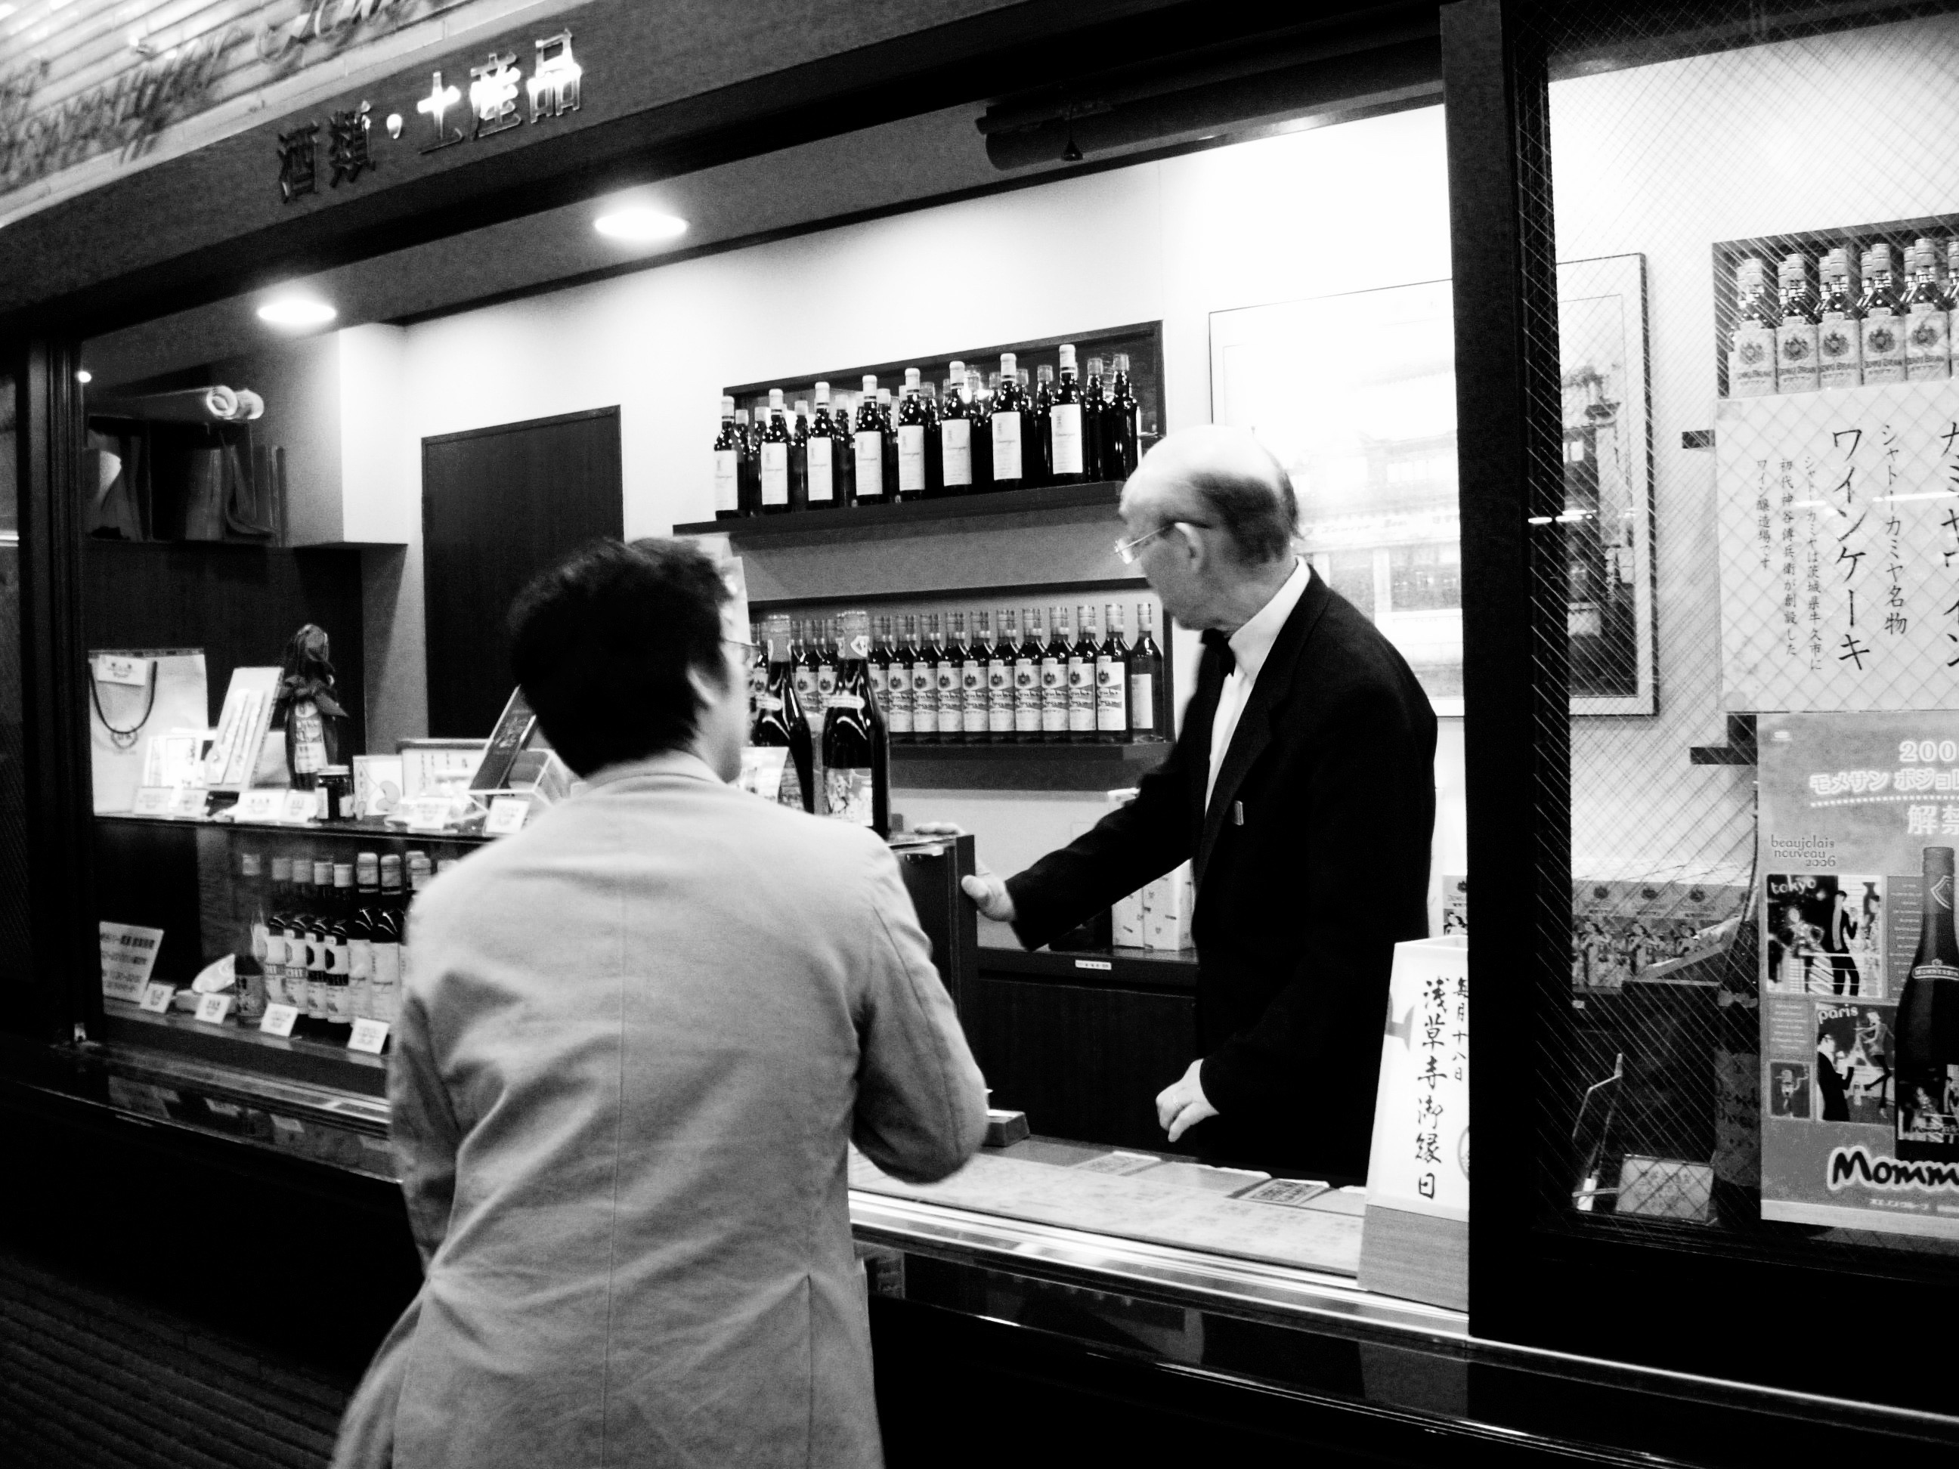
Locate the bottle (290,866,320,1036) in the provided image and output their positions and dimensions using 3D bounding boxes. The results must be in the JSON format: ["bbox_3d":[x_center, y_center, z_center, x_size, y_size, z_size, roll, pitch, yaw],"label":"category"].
[{"bbox_3d":[-1.106,0.340,3.539,0.073,0.280,0.073,0,2,40],"label":"bottle"}]

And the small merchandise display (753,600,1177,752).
[{"bbox_3d":[-0.049,-0.106,4.105,1.050,0.253,0.120,0,2,40],"label":"small merchandise display"}]

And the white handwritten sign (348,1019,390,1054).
[{"bbox_3d":[-0.826,0.405,2.910,0.078,0.045,0.015,0,-18,40],"label":"white handwritten sign"}]

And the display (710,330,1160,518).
[{"bbox_3d":[-0.113,-0.690,4.884,1.140,0.335,0.280,0,2,40],"label":"display"}]

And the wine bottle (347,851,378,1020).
[{"bbox_3d":[-0.941,0.332,3.334,0.075,0.300,0.075,0,2,40],"label":"wine bottle"}]

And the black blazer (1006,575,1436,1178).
[{"bbox_3d":[0.300,0.186,2.638,0.380,0.730,0.500,-3,2,-37],"label":"black blazer"}]

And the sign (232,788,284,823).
[{"bbox_3d":[-1.022,0.102,3.067,0.115,0.048,0.015,0,-18,40],"label":"sign"}]

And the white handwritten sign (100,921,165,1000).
[{"bbox_3d":[-1.398,0.369,3.504,0.205,0.124,0.010,0,-18,40],"label":"white handwritten sign"}]

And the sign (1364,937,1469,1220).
[{"bbox_3d":[0.451,0.318,2.006,0.100,0.250,0.150,-3,2,-40],"label":"sign"}]

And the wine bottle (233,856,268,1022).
[{"bbox_3d":[-1.089,0.299,3.206,0.058,0.254,0.058,0,2,40],"label":"wine bottle"}]

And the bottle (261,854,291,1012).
[{"bbox_3d":[-1.159,0.340,3.591,0.073,0.280,0.073,0,2,40],"label":"bottle"}]

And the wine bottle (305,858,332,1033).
[{"bbox_3d":[-0.936,0.300,3.061,0.058,0.250,0.058,0,2,40],"label":"wine bottle"}]

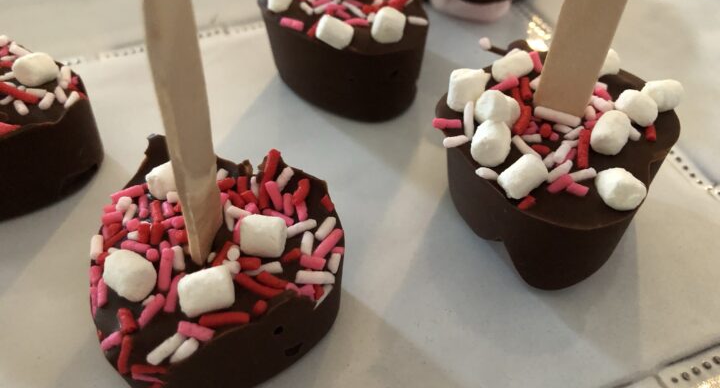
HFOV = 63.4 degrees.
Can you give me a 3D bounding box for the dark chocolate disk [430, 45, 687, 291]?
[{"bbox_3d":[0.040,-0.008,0.126,0.047,0.022,0.050,0,51,-1],"label":"dark chocolate disk"}]

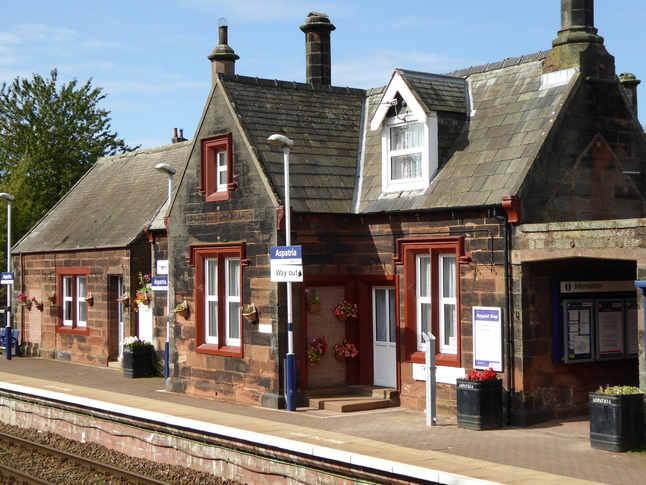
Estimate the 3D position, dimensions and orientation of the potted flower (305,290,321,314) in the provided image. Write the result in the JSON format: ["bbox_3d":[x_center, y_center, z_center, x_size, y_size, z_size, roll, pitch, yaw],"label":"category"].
[{"bbox_3d":[-0.204,1.159,21.209,0.270,0.460,0.250,1,-2,-38],"label":"potted flower"}]

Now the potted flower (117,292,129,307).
[{"bbox_3d":[-5.449,1.550,28.953,0.250,0.380,0.320,1,-2,-38],"label":"potted flower"}]

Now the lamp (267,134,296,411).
[{"bbox_3d":[-0.727,0.578,20.377,0.620,5.287,0.300,1,-2,-38],"label":"lamp"}]

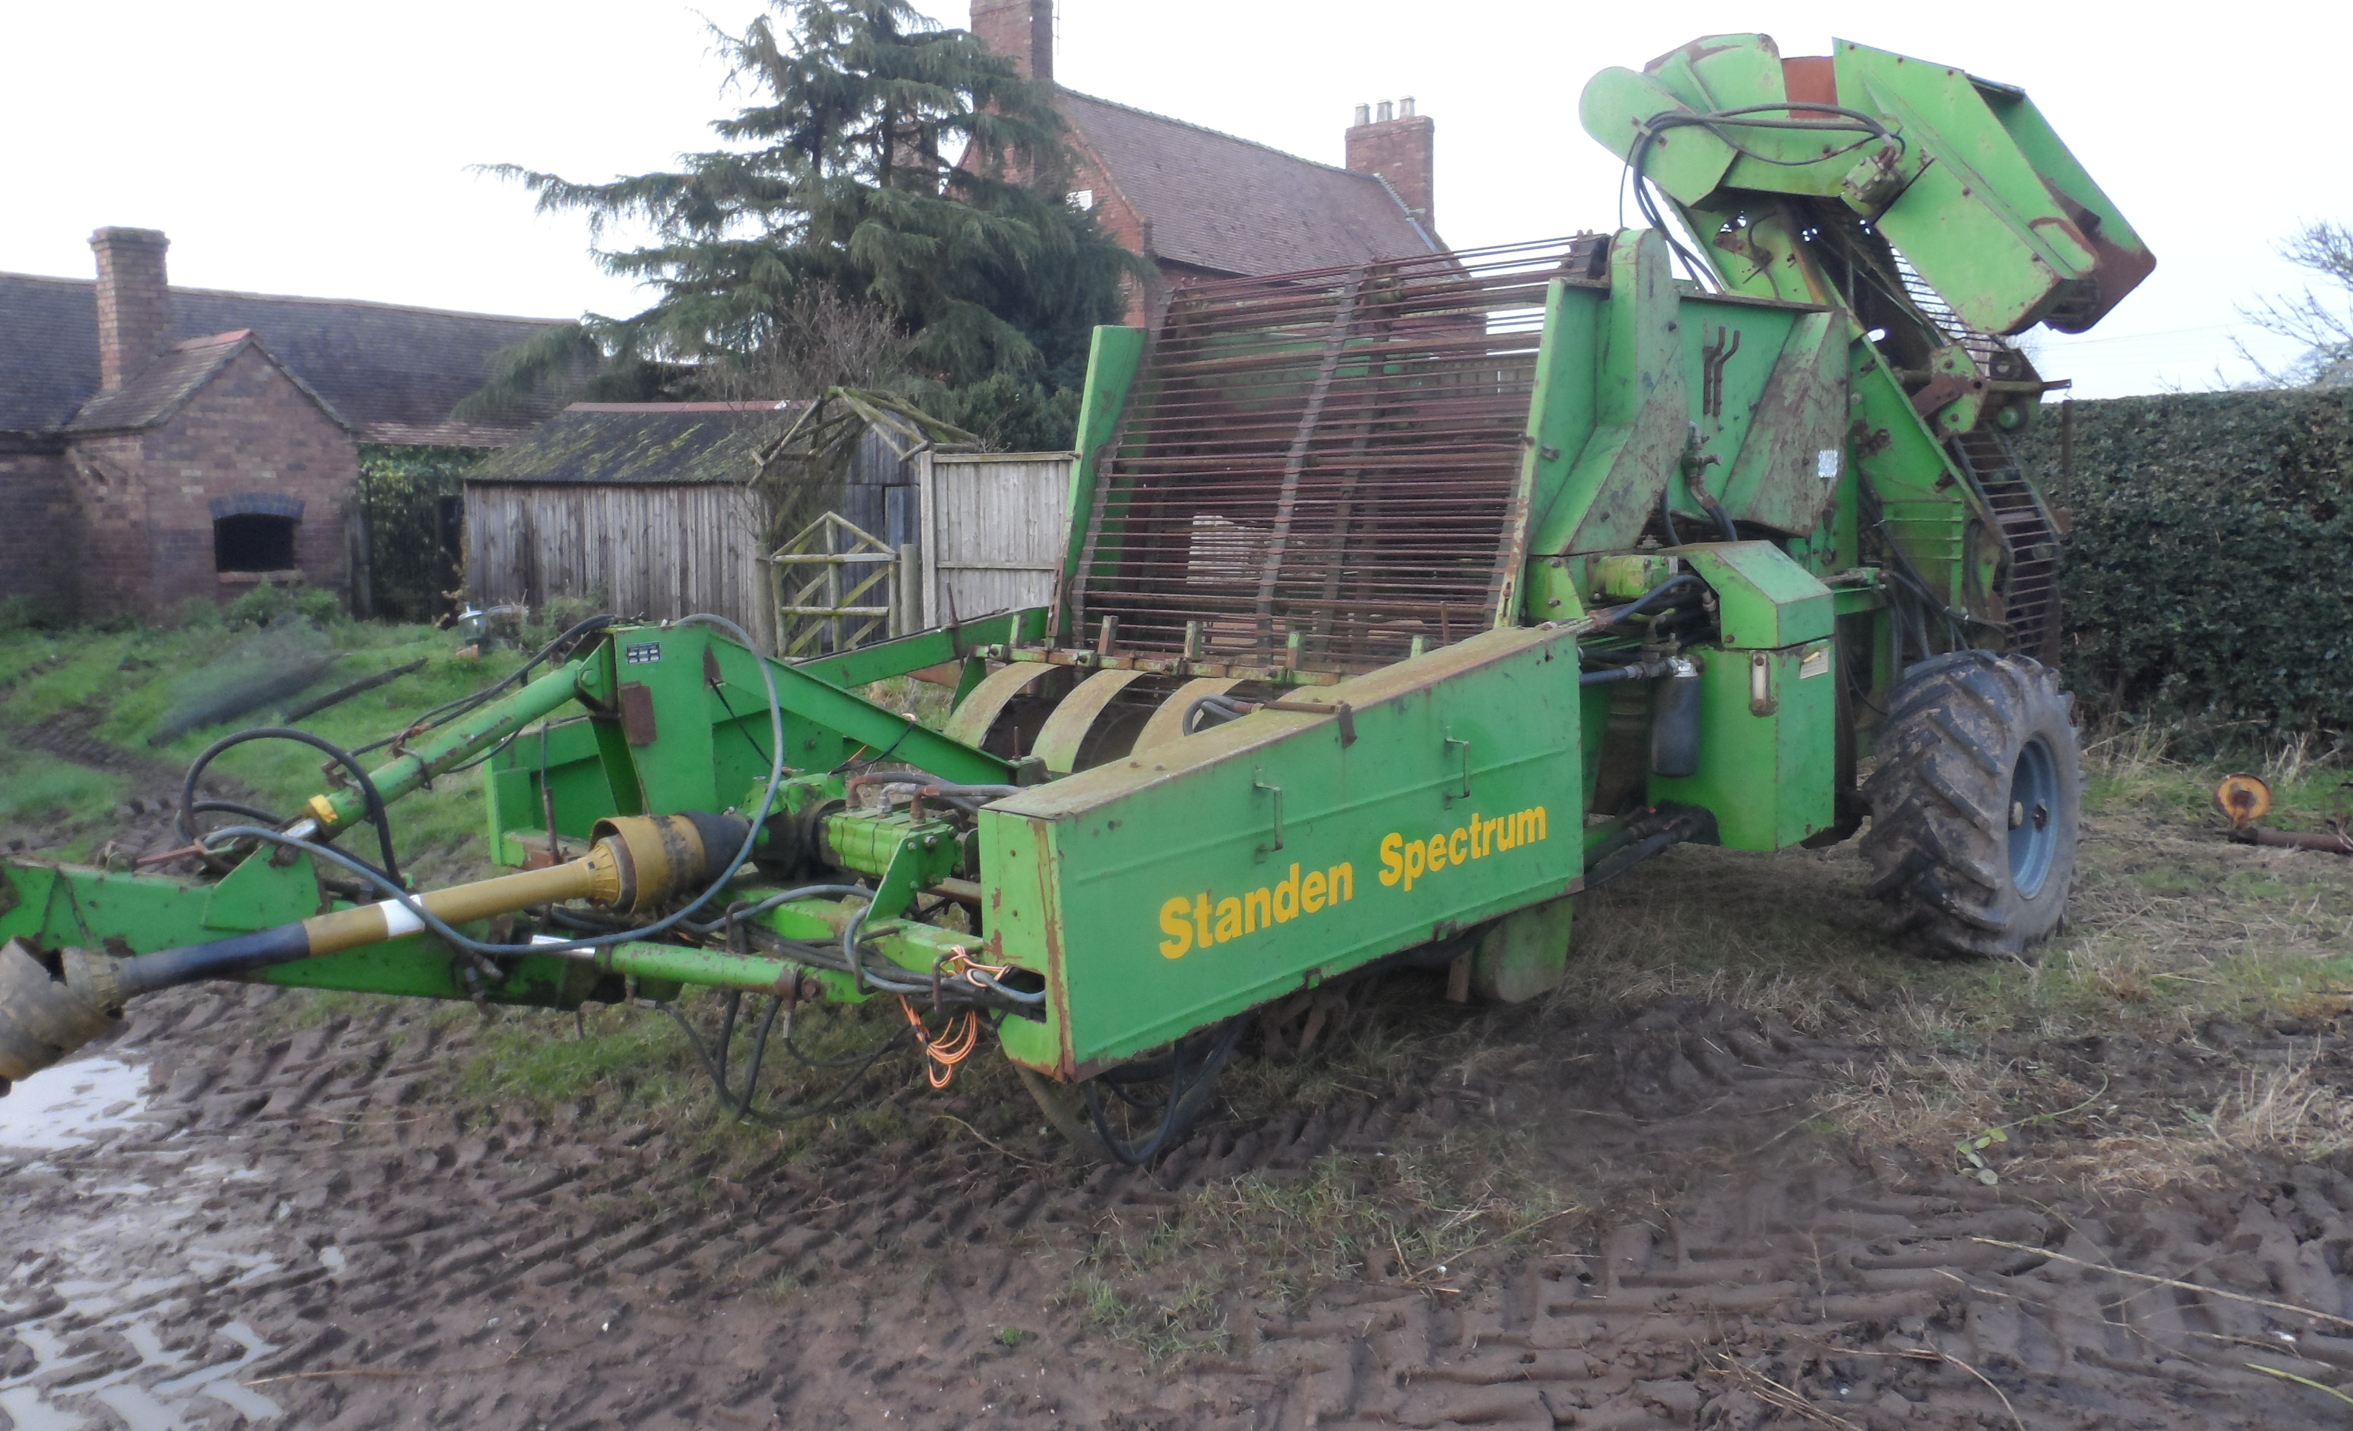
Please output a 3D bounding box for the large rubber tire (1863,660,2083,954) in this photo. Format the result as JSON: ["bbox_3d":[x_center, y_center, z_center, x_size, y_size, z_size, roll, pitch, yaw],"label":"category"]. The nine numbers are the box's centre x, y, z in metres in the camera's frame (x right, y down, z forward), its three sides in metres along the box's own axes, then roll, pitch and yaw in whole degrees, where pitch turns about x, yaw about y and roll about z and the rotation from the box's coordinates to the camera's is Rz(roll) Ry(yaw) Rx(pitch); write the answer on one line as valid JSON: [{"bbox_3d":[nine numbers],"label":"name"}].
[{"bbox_3d":[2.888,0.326,5.913,0.430,1.069,1.080,8,11,43],"label":"large rubber tire"}]

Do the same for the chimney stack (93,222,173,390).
[{"bbox_3d":[-11.015,-4.267,17.200,0.620,1.607,0.550,8,11,44],"label":"chimney stack"}]

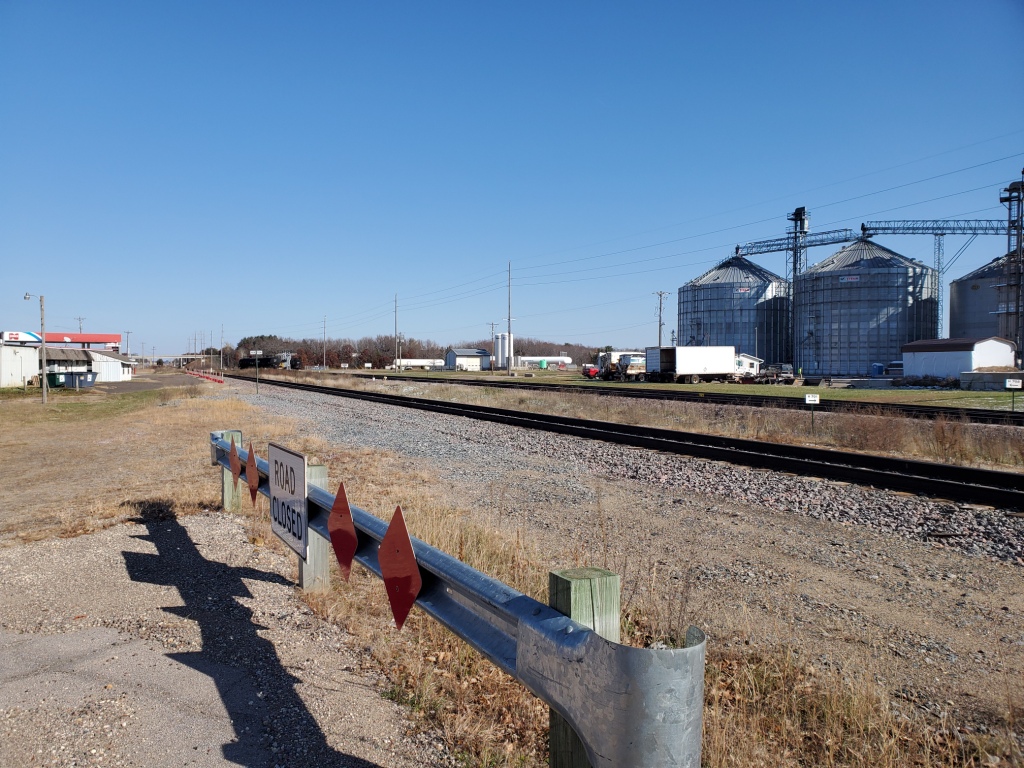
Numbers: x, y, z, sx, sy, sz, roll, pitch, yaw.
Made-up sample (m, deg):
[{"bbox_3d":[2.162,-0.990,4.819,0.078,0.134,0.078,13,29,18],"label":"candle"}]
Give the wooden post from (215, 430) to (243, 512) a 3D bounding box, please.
[{"bbox_3d":[-3.119,0.974,8.524,0.195,0.895,0.145,-1,1,-30],"label":"wooden post"}]

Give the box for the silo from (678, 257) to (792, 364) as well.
[{"bbox_3d":[45.738,-14.065,156.647,23.000,23.800,23.000,0,1,0],"label":"silo"}]

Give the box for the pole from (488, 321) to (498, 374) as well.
[{"bbox_3d":[-3.623,-6.842,148.885,2.100,10.300,0.500,-1,1,-22],"label":"pole"}]

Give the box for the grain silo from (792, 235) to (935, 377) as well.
[{"bbox_3d":[61.832,-13.583,134.847,23.000,23.800,23.000,0,1,0],"label":"grain silo"}]

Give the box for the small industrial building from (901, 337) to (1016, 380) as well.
[{"bbox_3d":[46.218,-2.511,79.664,6.300,4.400,8.000,-1,1,-22],"label":"small industrial building"}]

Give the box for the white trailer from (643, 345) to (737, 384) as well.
[{"bbox_3d":[19.379,-2.035,83.475,9.300,3.900,2.600,-1,1,-22],"label":"white trailer"}]

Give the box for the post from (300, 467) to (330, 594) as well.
[{"bbox_3d":[-1.436,1.043,5.624,0.190,0.905,0.145,-1,1,-30],"label":"post"}]

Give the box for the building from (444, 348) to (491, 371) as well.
[{"bbox_3d":[-13.018,-6.722,224.906,10.100,6.500,9.400,-1,1,-22],"label":"building"}]

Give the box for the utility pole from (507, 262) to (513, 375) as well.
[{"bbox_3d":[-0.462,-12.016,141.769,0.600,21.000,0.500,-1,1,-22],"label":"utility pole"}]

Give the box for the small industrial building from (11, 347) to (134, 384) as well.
[{"bbox_3d":[-49.089,-2.050,85.976,11.400,3.800,8.000,-1,1,-22],"label":"small industrial building"}]

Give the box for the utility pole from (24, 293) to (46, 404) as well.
[{"bbox_3d":[-21.538,-1.619,34.773,0.950,5.000,0.220,0,1,0],"label":"utility pole"}]

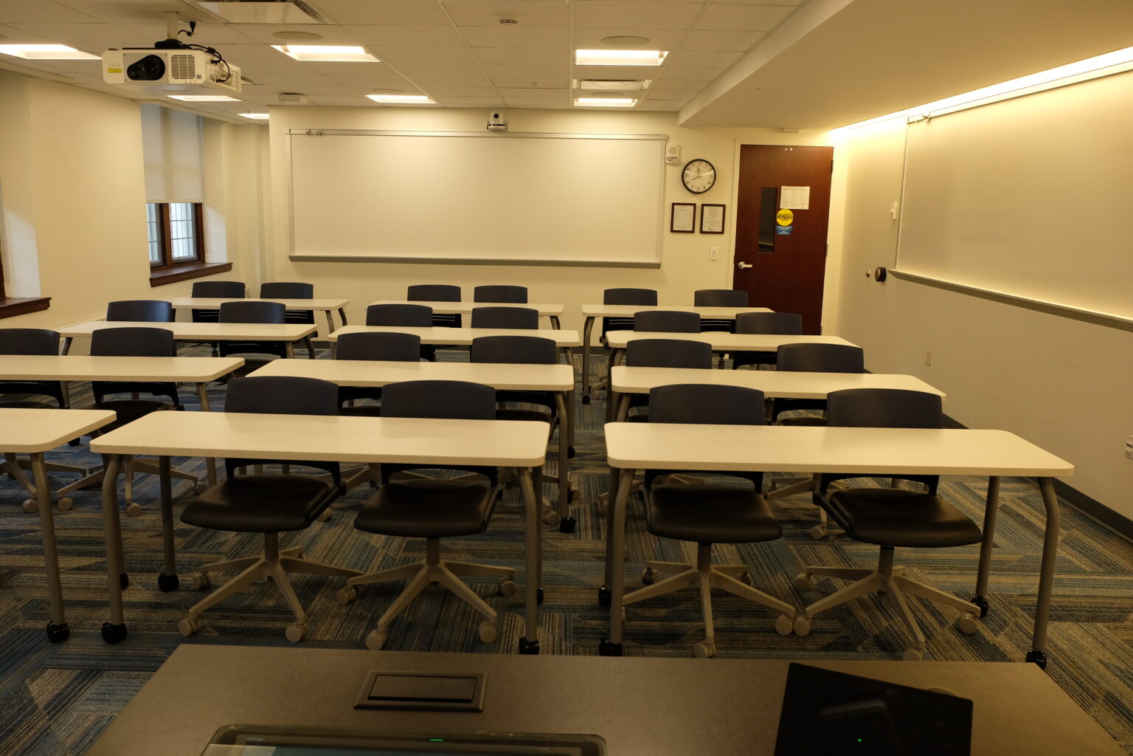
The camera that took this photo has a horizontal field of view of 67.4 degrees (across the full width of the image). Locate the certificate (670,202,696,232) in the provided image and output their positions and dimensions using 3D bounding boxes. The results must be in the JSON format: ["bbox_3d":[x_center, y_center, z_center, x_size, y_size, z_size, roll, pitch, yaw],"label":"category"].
[{"bbox_3d":[1.181,-1.608,8.563,0.242,0.292,0.020,1,12,0],"label":"certificate"}]

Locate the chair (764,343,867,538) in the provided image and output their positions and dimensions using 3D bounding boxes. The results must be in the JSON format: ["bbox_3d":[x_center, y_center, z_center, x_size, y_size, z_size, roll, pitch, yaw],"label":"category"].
[{"bbox_3d":[1.282,0.287,4.285,0.660,0.855,0.660,2,12,5],"label":"chair"}]

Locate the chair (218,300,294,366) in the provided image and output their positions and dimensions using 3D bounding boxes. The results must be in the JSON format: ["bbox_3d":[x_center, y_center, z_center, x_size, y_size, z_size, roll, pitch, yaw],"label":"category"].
[{"bbox_3d":[-2.142,-0.052,5.621,0.660,0.855,0.660,1,12,-1],"label":"chair"}]

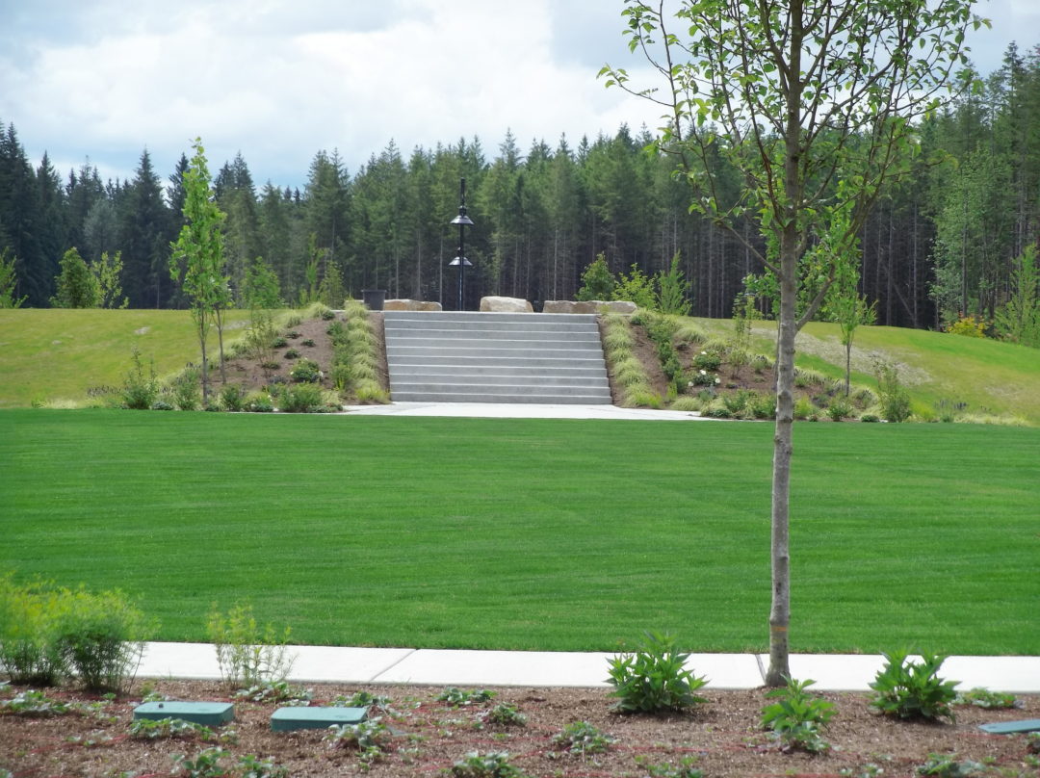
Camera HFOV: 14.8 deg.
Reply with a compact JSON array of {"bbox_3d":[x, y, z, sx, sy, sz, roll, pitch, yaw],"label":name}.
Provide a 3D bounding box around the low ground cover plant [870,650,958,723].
[{"bbox_3d":[1.631,1.218,16.550,0.365,0.275,0.350,1,1,6],"label":"low ground cover plant"}]

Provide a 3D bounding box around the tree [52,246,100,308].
[{"bbox_3d":[-10.552,-2.417,95.000,1.150,2.000,1.150,1,1,-6],"label":"tree"}]

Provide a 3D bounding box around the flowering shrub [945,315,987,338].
[{"bbox_3d":[9.259,-1.291,83.000,0.880,0.550,0.850,1,1,0],"label":"flowering shrub"}]

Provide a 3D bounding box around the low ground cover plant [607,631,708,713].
[{"bbox_3d":[0.572,1.169,16.650,0.410,0.325,0.390,1,1,2],"label":"low ground cover plant"}]

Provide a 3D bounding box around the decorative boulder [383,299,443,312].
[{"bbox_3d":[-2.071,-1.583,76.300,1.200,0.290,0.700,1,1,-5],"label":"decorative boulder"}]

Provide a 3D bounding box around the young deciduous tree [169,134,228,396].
[{"bbox_3d":[-5.052,-1.856,62.800,0.900,4.150,0.900,1,1,0],"label":"young deciduous tree"}]

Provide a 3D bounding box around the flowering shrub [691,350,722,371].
[{"bbox_3d":[3.190,-0.484,68.000,0.520,0.330,0.500,1,1,0],"label":"flowering shrub"}]

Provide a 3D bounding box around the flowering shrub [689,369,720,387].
[{"bbox_3d":[3.161,-0.182,68.800,0.530,0.310,0.500,1,1,3],"label":"flowering shrub"}]

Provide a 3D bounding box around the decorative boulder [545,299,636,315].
[{"bbox_3d":[1.353,-1.564,76.300,1.780,0.310,0.750,1,1,-5],"label":"decorative boulder"}]

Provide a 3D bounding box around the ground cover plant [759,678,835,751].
[{"bbox_3d":[1.061,1.234,15.300,0.285,0.265,0.280,1,1,4],"label":"ground cover plant"}]

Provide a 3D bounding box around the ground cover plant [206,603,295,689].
[{"bbox_3d":[-1.254,1.200,18.600,0.410,0.400,0.380,1,1,0],"label":"ground cover plant"}]

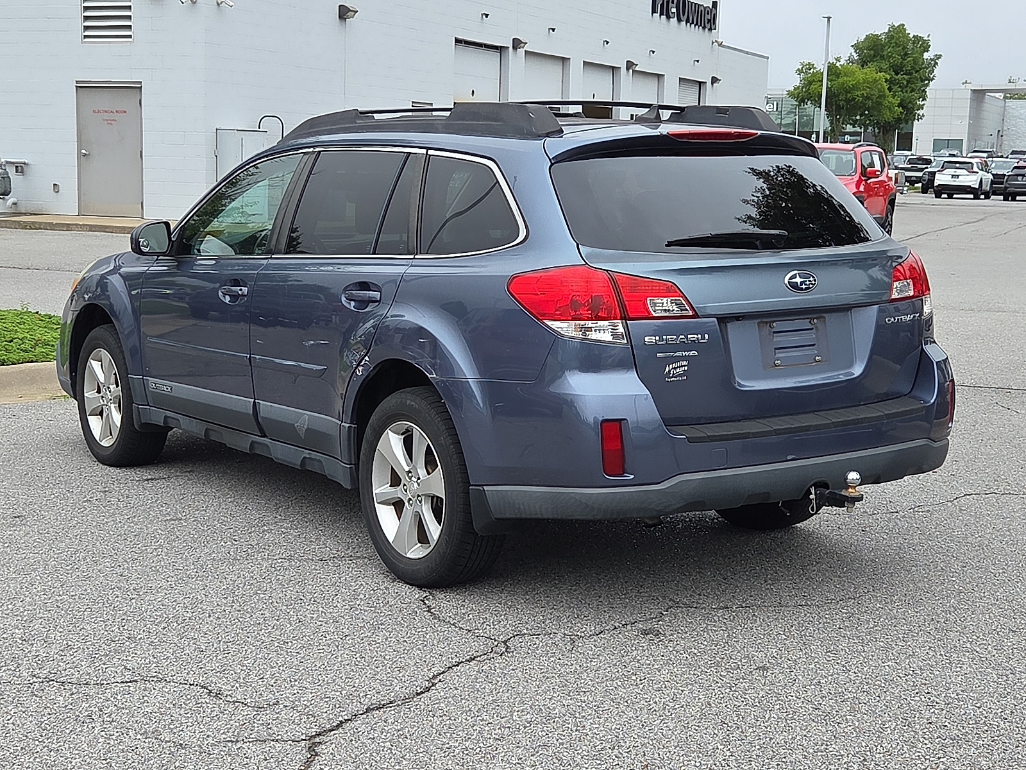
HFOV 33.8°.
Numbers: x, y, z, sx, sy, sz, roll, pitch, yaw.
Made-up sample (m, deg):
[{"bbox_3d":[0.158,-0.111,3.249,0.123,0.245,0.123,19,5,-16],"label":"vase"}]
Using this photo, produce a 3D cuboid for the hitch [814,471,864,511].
[{"bbox_3d":[1.030,0.330,5.353,0.075,0.138,0.230,-6,10,-35],"label":"hitch"}]

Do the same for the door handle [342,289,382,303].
[{"bbox_3d":[-0.529,-0.308,5.879,0.050,0.043,0.235,-6,10,-35],"label":"door handle"}]

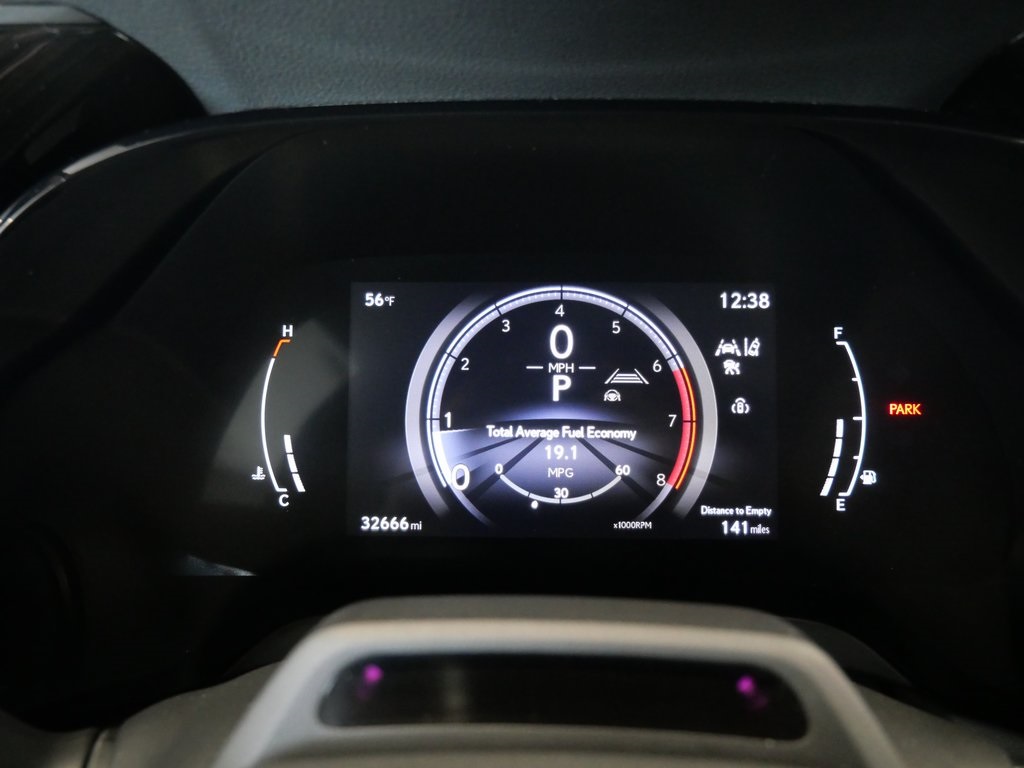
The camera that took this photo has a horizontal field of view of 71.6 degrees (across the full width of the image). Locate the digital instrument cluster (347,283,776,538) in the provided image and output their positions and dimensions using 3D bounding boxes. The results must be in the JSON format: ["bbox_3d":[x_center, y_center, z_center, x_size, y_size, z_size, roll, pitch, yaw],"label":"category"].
[{"bbox_3d":[0.019,0.010,0.270,0.159,0.095,0.013,0,-3,1],"label":"digital instrument cluster"}]

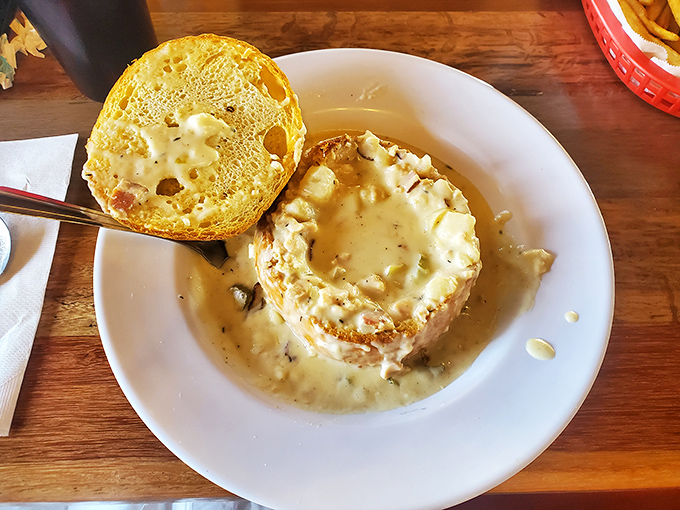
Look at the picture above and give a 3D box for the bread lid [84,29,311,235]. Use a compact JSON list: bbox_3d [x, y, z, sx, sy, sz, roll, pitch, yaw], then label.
[{"bbox_3d":[-0.080,-0.060,0.299,0.124,0.042,0.122,-1,74,3],"label":"bread lid"}]

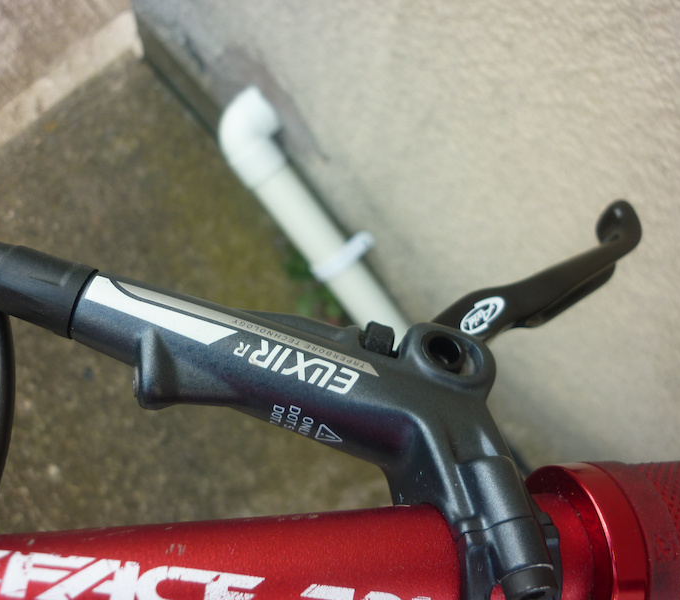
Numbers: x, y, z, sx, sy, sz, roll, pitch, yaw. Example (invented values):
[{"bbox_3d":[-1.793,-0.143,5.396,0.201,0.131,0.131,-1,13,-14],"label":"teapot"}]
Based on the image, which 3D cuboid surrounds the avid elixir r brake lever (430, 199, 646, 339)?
[{"bbox_3d":[0.047,-0.002,0.178,0.082,0.013,0.017,-29,67,-32],"label":"avid elixir r brake lever"}]

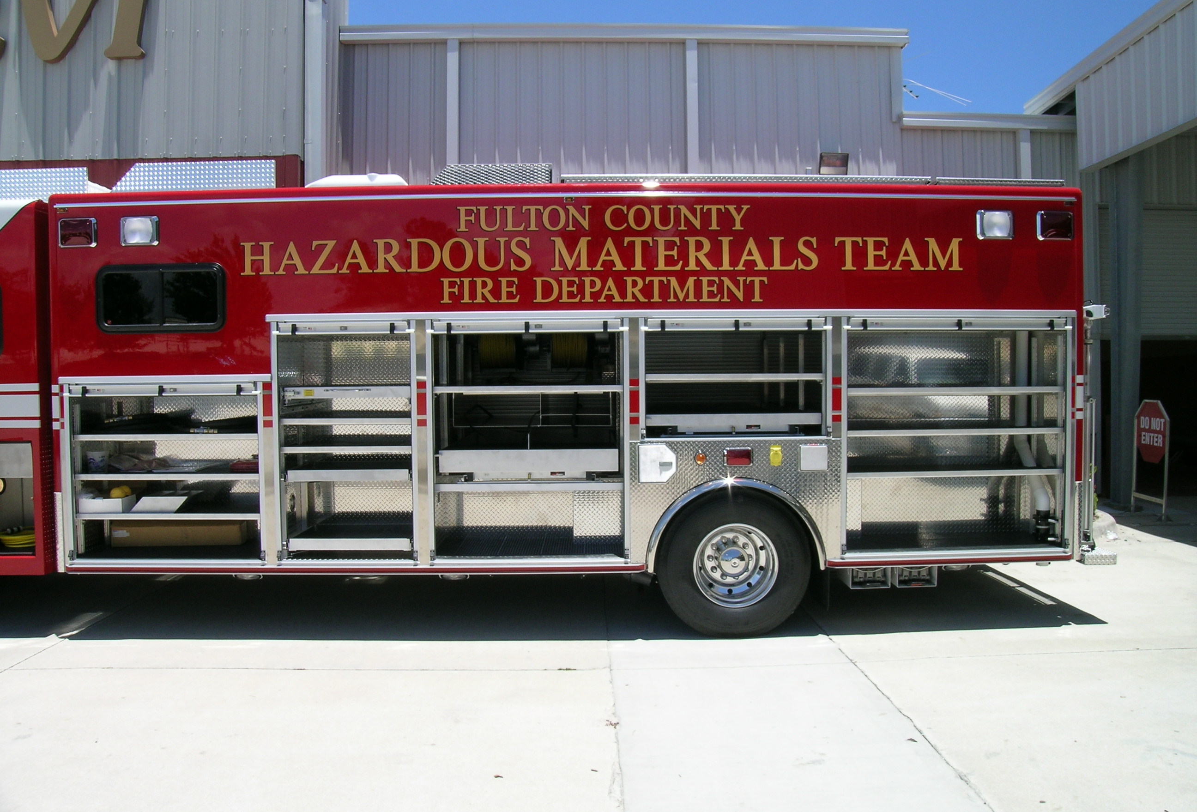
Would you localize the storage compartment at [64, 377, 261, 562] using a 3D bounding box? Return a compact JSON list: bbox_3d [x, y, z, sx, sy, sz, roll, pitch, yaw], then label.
[{"bbox_3d":[-2.949,0.441,6.910,1.316,1.220,0.680,-1,1,-2],"label":"storage compartment"}]

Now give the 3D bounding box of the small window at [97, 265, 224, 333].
[{"bbox_3d":[-2.946,-0.721,6.548,0.852,0.465,0.060,-1,1,-2],"label":"small window"}]

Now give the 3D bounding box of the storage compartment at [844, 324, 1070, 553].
[{"bbox_3d":[2.483,0.212,7.064,1.576,1.612,0.680,-1,1,-2],"label":"storage compartment"}]

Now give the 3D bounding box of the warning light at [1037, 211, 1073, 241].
[{"bbox_3d":[3.141,-1.239,6.694,0.254,0.199,0.070,-1,1,-2],"label":"warning light"}]

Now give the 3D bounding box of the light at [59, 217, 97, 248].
[{"bbox_3d":[-3.477,-1.156,6.502,0.252,0.199,0.070,-1,1,-2],"label":"light"}]

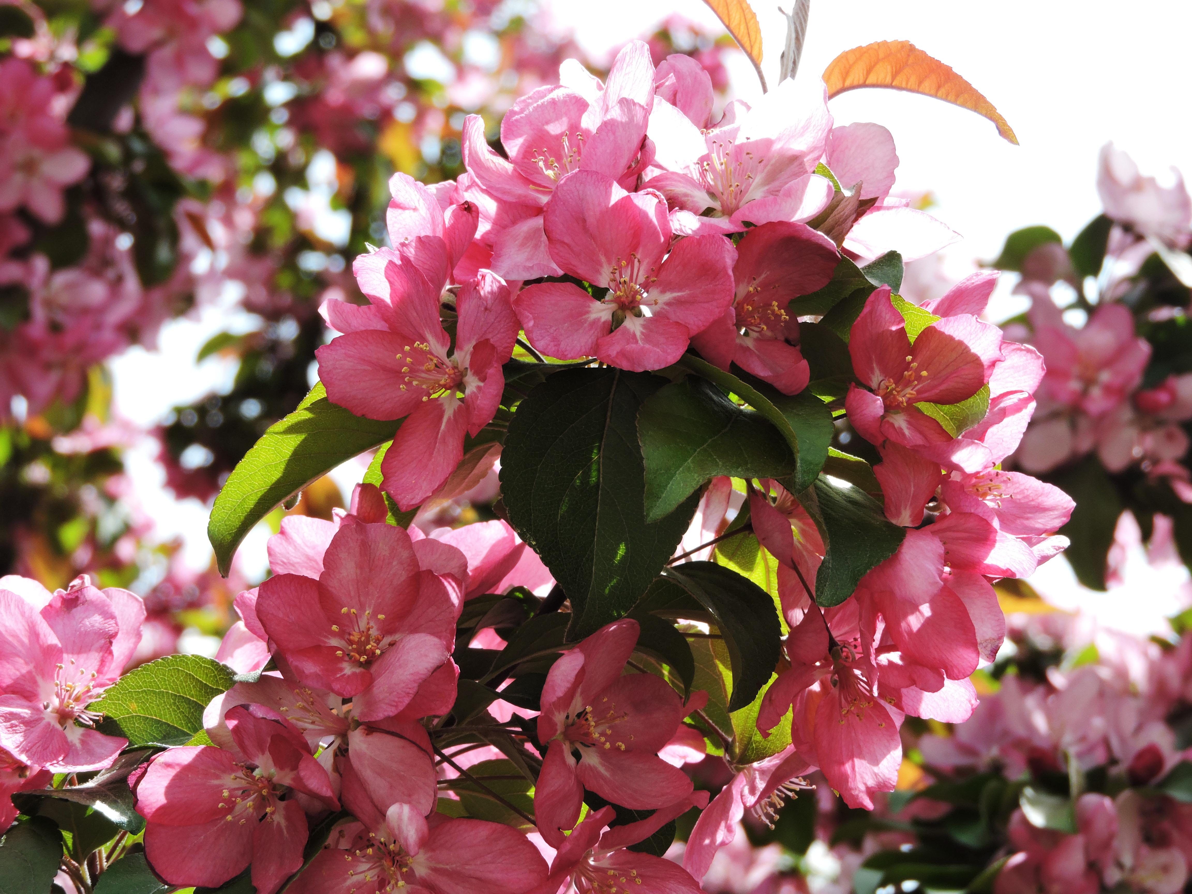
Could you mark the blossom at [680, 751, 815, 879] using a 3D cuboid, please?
[{"bbox_3d":[0.031,0.074,0.875,0.020,0.035,0.034,42,5,18],"label":"blossom"}]

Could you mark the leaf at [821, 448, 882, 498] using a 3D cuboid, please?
[{"bbox_3d":[0.052,0.005,0.880,0.016,0.011,0.010,-11,-15,-15],"label":"leaf"}]

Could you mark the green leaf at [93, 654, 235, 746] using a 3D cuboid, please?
[{"bbox_3d":[-0.087,0.051,0.870,0.031,0.019,0.012,-7,-18,7],"label":"green leaf"}]

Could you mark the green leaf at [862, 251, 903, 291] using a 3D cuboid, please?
[{"bbox_3d":[0.058,-0.035,0.875,0.011,0.009,0.007,2,-21,-12],"label":"green leaf"}]

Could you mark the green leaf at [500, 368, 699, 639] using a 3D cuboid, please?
[{"bbox_3d":[0.001,0.012,0.915,0.041,0.057,0.014,3,6,0],"label":"green leaf"}]

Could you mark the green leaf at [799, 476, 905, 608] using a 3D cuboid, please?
[{"bbox_3d":[0.051,0.019,0.855,0.021,0.026,0.013,2,-12,-14],"label":"green leaf"}]

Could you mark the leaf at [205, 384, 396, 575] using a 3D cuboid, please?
[{"bbox_3d":[-0.065,0.004,0.920,0.052,0.023,0.019,-39,0,1],"label":"leaf"}]

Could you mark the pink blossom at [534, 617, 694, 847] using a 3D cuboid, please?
[{"bbox_3d":[0.003,0.057,0.868,0.034,0.044,0.020,7,-7,-33],"label":"pink blossom"}]

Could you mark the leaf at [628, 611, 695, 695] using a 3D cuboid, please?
[{"bbox_3d":[0.014,0.045,0.935,0.016,0.019,0.018,2,6,-6],"label":"leaf"}]

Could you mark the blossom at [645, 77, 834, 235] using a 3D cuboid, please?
[{"bbox_3d":[0.029,-0.058,0.868,0.038,0.031,0.022,0,-41,0],"label":"blossom"}]

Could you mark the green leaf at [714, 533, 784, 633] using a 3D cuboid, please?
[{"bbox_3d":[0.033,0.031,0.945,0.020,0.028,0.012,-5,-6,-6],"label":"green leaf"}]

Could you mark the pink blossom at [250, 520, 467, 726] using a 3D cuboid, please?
[{"bbox_3d":[-0.050,0.037,0.910,0.043,0.038,0.026,0,-18,0],"label":"pink blossom"}]

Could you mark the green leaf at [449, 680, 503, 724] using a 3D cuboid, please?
[{"bbox_3d":[-0.025,0.052,0.880,0.014,0.011,0.009,0,-17,-6],"label":"green leaf"}]

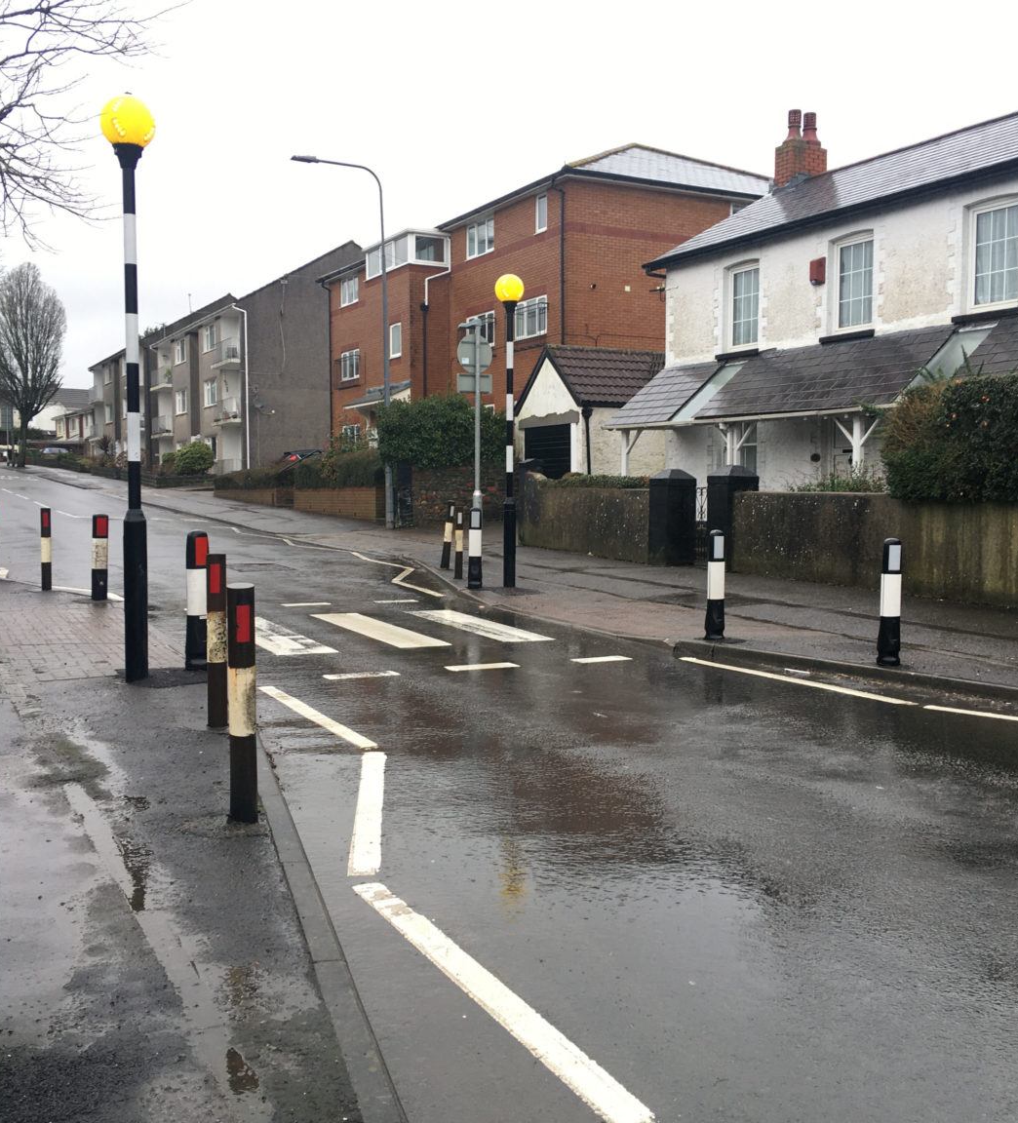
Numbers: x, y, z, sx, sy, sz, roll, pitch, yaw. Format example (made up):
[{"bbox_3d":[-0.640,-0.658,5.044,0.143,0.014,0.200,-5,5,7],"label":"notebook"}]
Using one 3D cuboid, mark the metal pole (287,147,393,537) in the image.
[{"bbox_3d":[-3.715,-4.823,28.072,2.270,8.150,0.300,-2,5,-24],"label":"metal pole"}]

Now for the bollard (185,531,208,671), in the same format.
[{"bbox_3d":[-2.239,0.282,9.016,0.163,0.985,0.163,0,5,-24],"label":"bollard"}]

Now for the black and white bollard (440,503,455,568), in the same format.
[{"bbox_3d":[-0.902,-0.390,18.653,0.112,0.980,0.112,4,5,-24],"label":"black and white bollard"}]

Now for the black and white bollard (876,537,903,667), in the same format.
[{"bbox_3d":[2.833,0.298,9.316,0.160,0.940,0.160,-2,4,-23],"label":"black and white bollard"}]

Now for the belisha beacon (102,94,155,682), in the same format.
[{"bbox_3d":[-2.563,-1.150,8.540,0.360,3.950,0.360,-1,5,-24],"label":"belisha beacon"}]

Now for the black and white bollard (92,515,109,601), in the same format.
[{"bbox_3d":[-4.603,-0.044,14.139,0.172,0.955,0.172,0,5,-24],"label":"black and white bollard"}]

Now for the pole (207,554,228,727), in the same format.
[{"bbox_3d":[-1.660,0.449,7.144,0.112,0.980,0.112,-1,5,-24],"label":"pole"}]

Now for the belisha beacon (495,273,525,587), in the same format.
[{"bbox_3d":[0.013,-1.657,15.940,0.355,3.930,0.355,0,4,0],"label":"belisha beacon"}]

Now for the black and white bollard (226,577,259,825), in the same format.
[{"bbox_3d":[-0.992,0.529,4.676,0.101,0.879,0.101,-1,3,-19],"label":"black and white bollard"}]

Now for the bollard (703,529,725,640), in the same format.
[{"bbox_3d":[1.780,0.199,10.810,0.160,0.940,0.160,-1,4,-20],"label":"bollard"}]

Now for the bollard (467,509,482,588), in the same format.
[{"bbox_3d":[-0.401,-0.158,14.798,0.160,0.940,0.160,-1,4,-14],"label":"bollard"}]

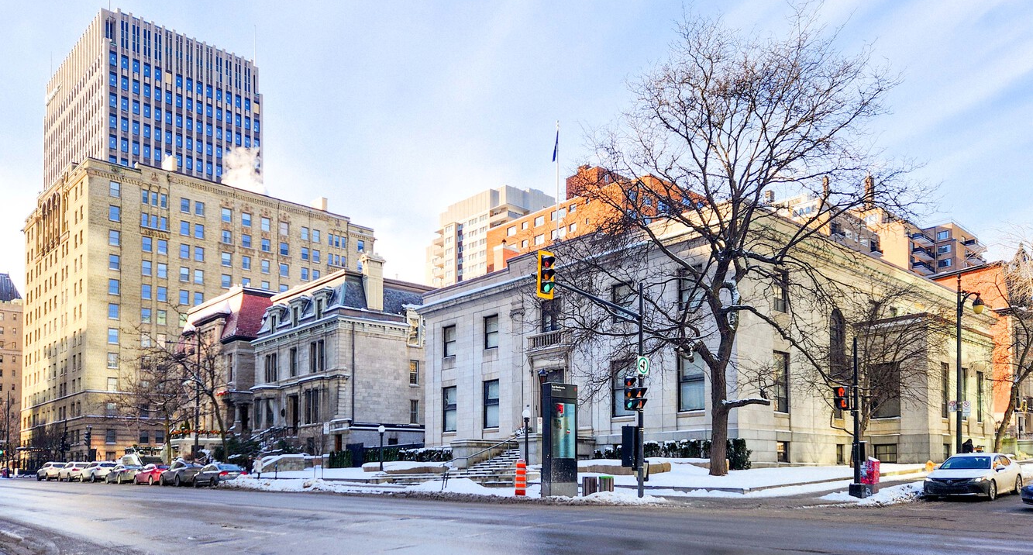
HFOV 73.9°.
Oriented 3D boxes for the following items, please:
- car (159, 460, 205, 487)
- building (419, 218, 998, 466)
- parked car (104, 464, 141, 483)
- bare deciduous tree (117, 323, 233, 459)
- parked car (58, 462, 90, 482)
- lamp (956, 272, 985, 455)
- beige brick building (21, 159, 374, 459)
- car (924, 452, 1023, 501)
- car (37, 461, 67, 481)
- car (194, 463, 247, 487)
[{"bbox_3d":[-21.615,12.677,44.671,4.550,1.550,1.830,-7,-11,42],"label":"car"},{"bbox_3d":[16.610,7.213,55.371,38.000,12.800,28.500,10,-15,-42],"label":"building"},{"bbox_3d":[-33.677,16.844,58.700,4.600,1.460,1.800,-10,-15,41],"label":"parked car"},{"bbox_3d":[-24.454,8.730,49.000,7.800,11.000,7.000,4,-9,-26],"label":"bare deciduous tree"},{"bbox_3d":[-38.662,16.976,60.271,4.550,1.620,1.830,-7,-11,42],"label":"parked car"},{"bbox_3d":[17.350,3.860,26.400,0.450,8.100,1.150,8,-11,-44],"label":"lamp"},{"bbox_3d":[-56.395,9.927,120.719,42.000,41.000,38.000,10,-15,-43],"label":"beige brick building"},{"bbox_3d":[15.840,6.829,23.700,4.850,1.450,1.840,10,-15,-41],"label":"car"},{"bbox_3d":[-43.584,18.230,64.775,4.550,1.640,1.830,-7,-11,42],"label":"car"},{"bbox_3d":[-20.491,13.684,47.300,4.700,1.450,1.830,-10,-15,41],"label":"car"}]

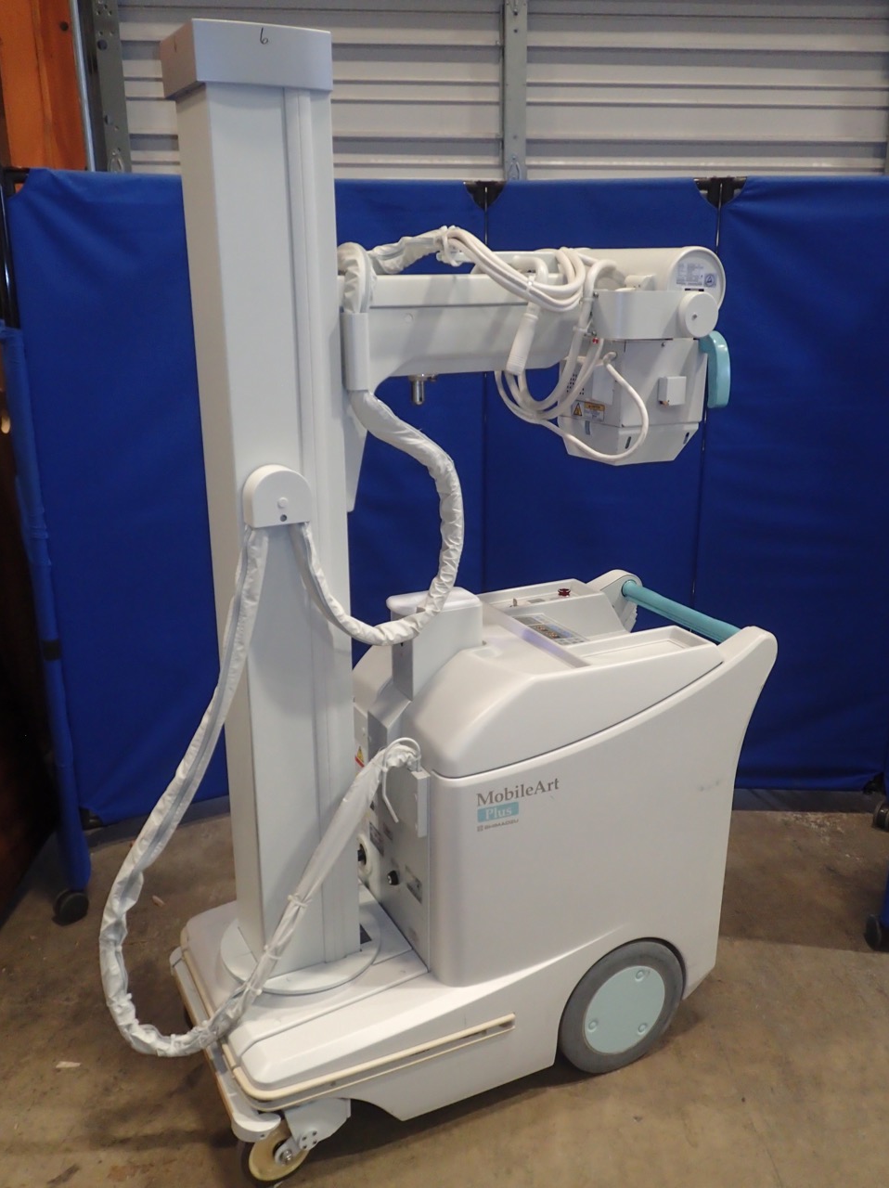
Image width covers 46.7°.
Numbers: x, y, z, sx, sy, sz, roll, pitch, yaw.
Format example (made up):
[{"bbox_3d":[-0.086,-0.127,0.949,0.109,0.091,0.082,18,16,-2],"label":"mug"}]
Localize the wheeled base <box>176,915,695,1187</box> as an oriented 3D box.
[{"bbox_3d":[-0.040,0.799,2.200,0.988,0.324,0.553,-9,19,-25],"label":"wheeled base"}]

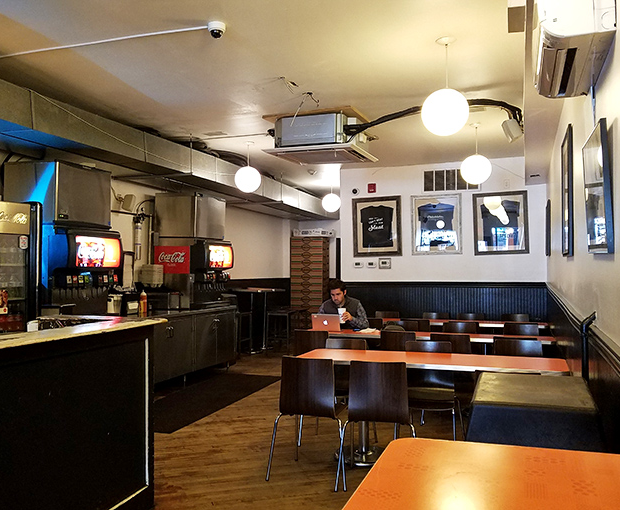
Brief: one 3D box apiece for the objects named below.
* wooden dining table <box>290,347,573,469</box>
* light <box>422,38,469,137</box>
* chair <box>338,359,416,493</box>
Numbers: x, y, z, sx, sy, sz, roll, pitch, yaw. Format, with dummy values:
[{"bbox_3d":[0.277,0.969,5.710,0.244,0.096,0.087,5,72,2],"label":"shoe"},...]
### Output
[{"bbox_3d":[0.878,1.162,3.784,1.870,0.765,0.550,-1,-3,23],"label":"wooden dining table"},{"bbox_3d":[1.003,-1.228,3.784,0.355,0.710,0.355,-1,-3,23],"label":"light"},{"bbox_3d":[0.501,1.090,3.376,0.510,0.820,0.500,-1,-2,23],"label":"chair"}]

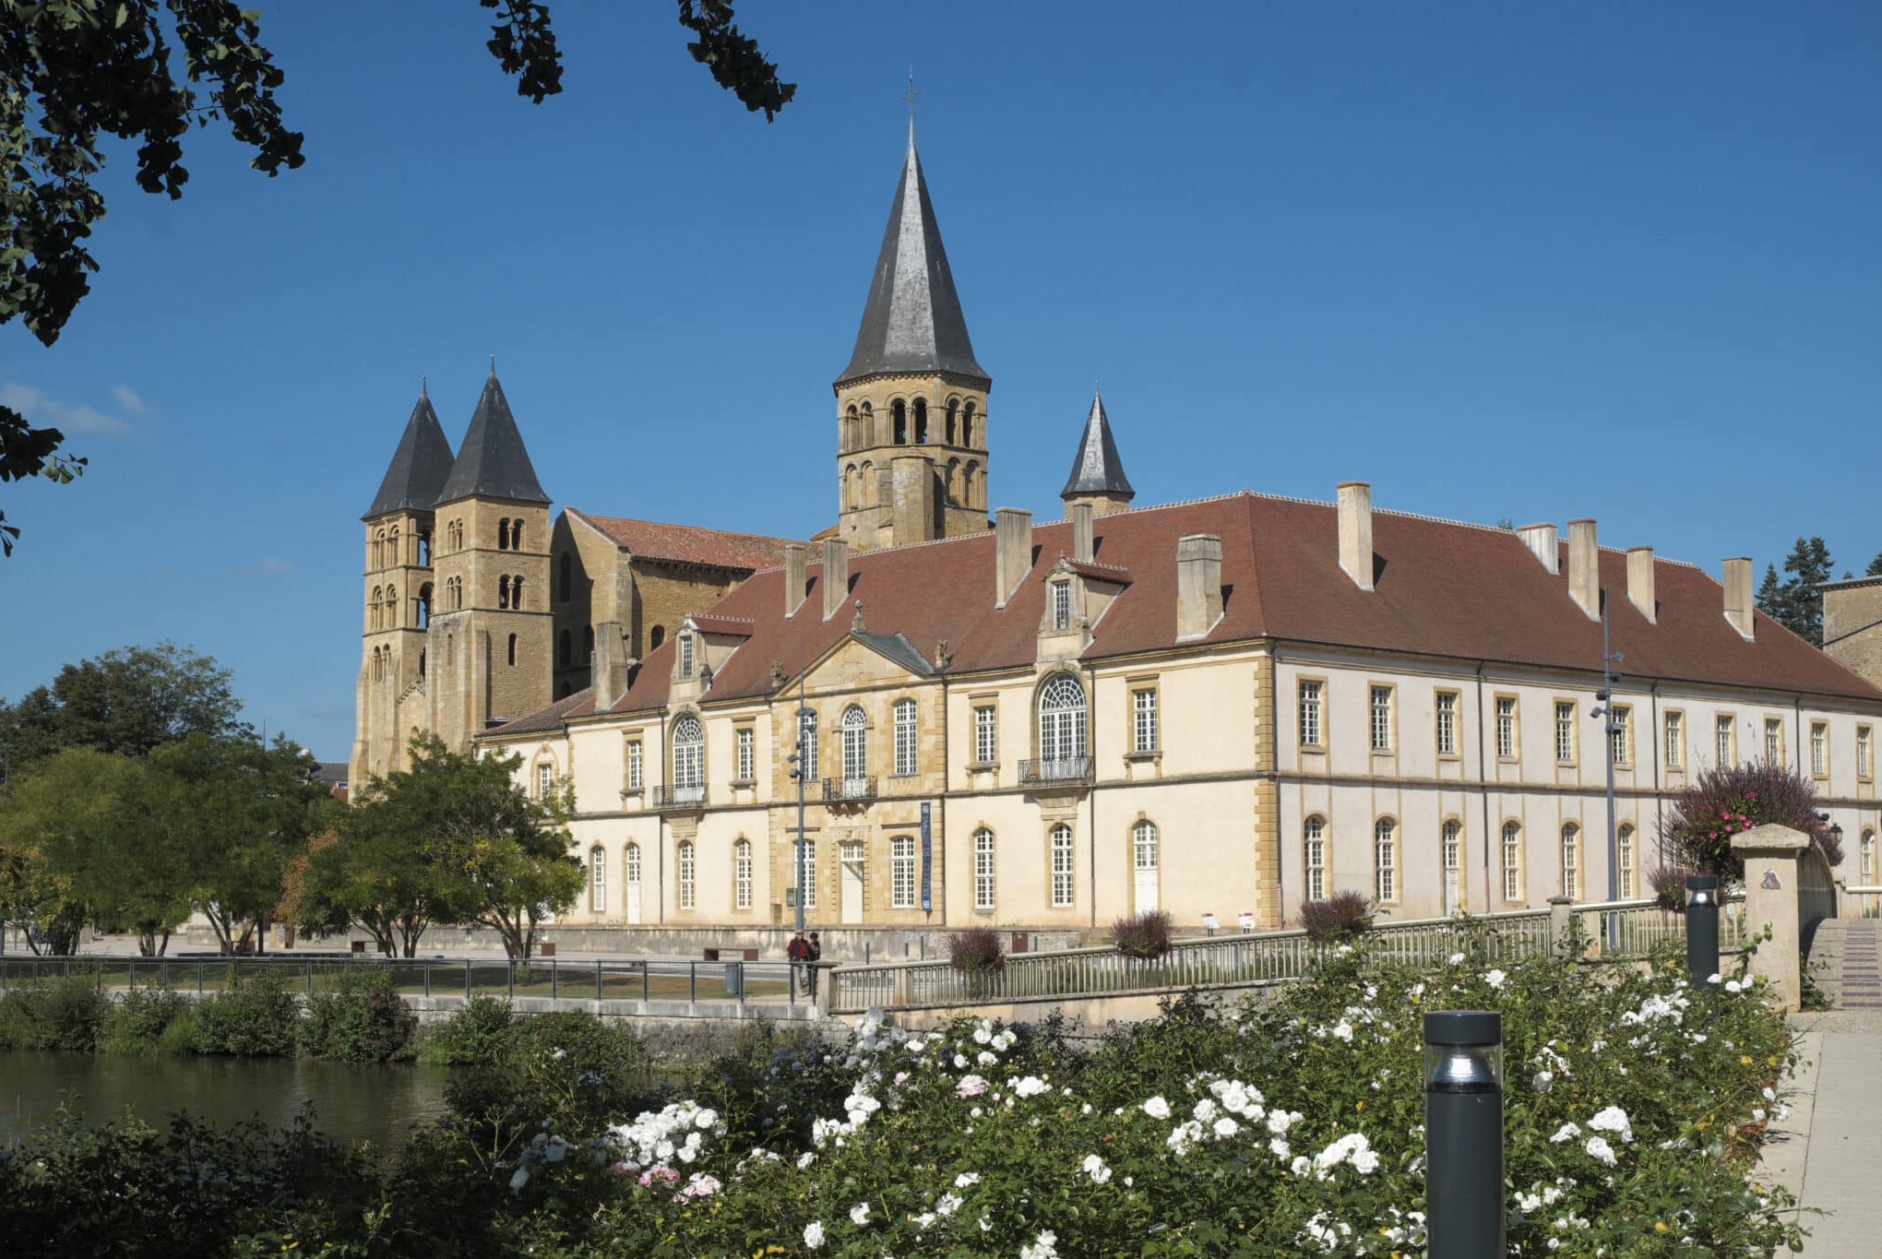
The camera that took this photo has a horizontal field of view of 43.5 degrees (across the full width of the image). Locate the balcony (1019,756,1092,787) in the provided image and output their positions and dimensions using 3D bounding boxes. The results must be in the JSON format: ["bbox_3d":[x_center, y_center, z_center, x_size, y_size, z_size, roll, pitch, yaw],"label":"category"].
[{"bbox_3d":[4.712,5.791,96.356,0.500,1.000,3.950,5,-9,-40],"label":"balcony"}]

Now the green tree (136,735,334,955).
[{"bbox_3d":[-23.611,7.532,78.542,6.500,8.002,6.500,0,-7,0],"label":"green tree"}]

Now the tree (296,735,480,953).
[{"bbox_3d":[-18.475,7.521,78.544,6.200,7.980,6.200,0,-7,0],"label":"tree"}]

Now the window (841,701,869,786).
[{"bbox_3d":[-3.924,5.486,107.318,0.300,4.197,1.849,5,-9,-40],"label":"window"}]

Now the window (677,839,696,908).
[{"bbox_3d":[-12.547,12.132,116.875,0.300,3.490,1.622,5,-9,-40],"label":"window"}]

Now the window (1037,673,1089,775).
[{"bbox_3d":[4.980,3.982,96.860,0.350,4.335,3.053,5,-9,-40],"label":"window"}]

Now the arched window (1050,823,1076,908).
[{"bbox_3d":[4.988,9.541,95.690,0.300,3.390,1.400,5,-9,-41],"label":"arched window"}]

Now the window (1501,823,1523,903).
[{"bbox_3d":[23.416,9.541,97.059,1.400,3.250,0.300,5,-9,-41],"label":"window"}]

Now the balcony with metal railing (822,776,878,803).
[{"bbox_3d":[-4.047,7.086,105.597,0.550,1.100,3.500,5,-9,-41],"label":"balcony with metal railing"}]

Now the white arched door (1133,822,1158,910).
[{"bbox_3d":[7.582,8.987,87.150,0.200,3.930,1.100,5,-9,-41],"label":"white arched door"}]

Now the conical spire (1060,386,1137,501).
[{"bbox_3d":[10.228,-12.259,154.372,4.750,7.400,4.750,5,-9,-40],"label":"conical spire"}]

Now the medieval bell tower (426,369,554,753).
[{"bbox_3d":[-27.212,0.883,141.308,6.200,33.800,5.700,5,-9,-40],"label":"medieval bell tower"}]

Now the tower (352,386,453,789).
[{"bbox_3d":[-31.109,1.863,140.486,5.700,33.370,5.700,5,-9,-41],"label":"tower"}]

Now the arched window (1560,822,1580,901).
[{"bbox_3d":[26.575,9.811,99.865,1.400,3.250,0.300,5,-9,-41],"label":"arched window"}]

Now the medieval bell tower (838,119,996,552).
[{"bbox_3d":[-1.927,-19.921,164.061,10.700,31.090,10.700,5,-9,-41],"label":"medieval bell tower"}]

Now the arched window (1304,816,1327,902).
[{"bbox_3d":[14.017,8.647,88.720,1.400,3.210,0.300,5,-9,-41],"label":"arched window"}]

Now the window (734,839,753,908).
[{"bbox_3d":[-9.252,11.560,111.523,0.300,3.330,1.400,5,-9,-41],"label":"window"}]

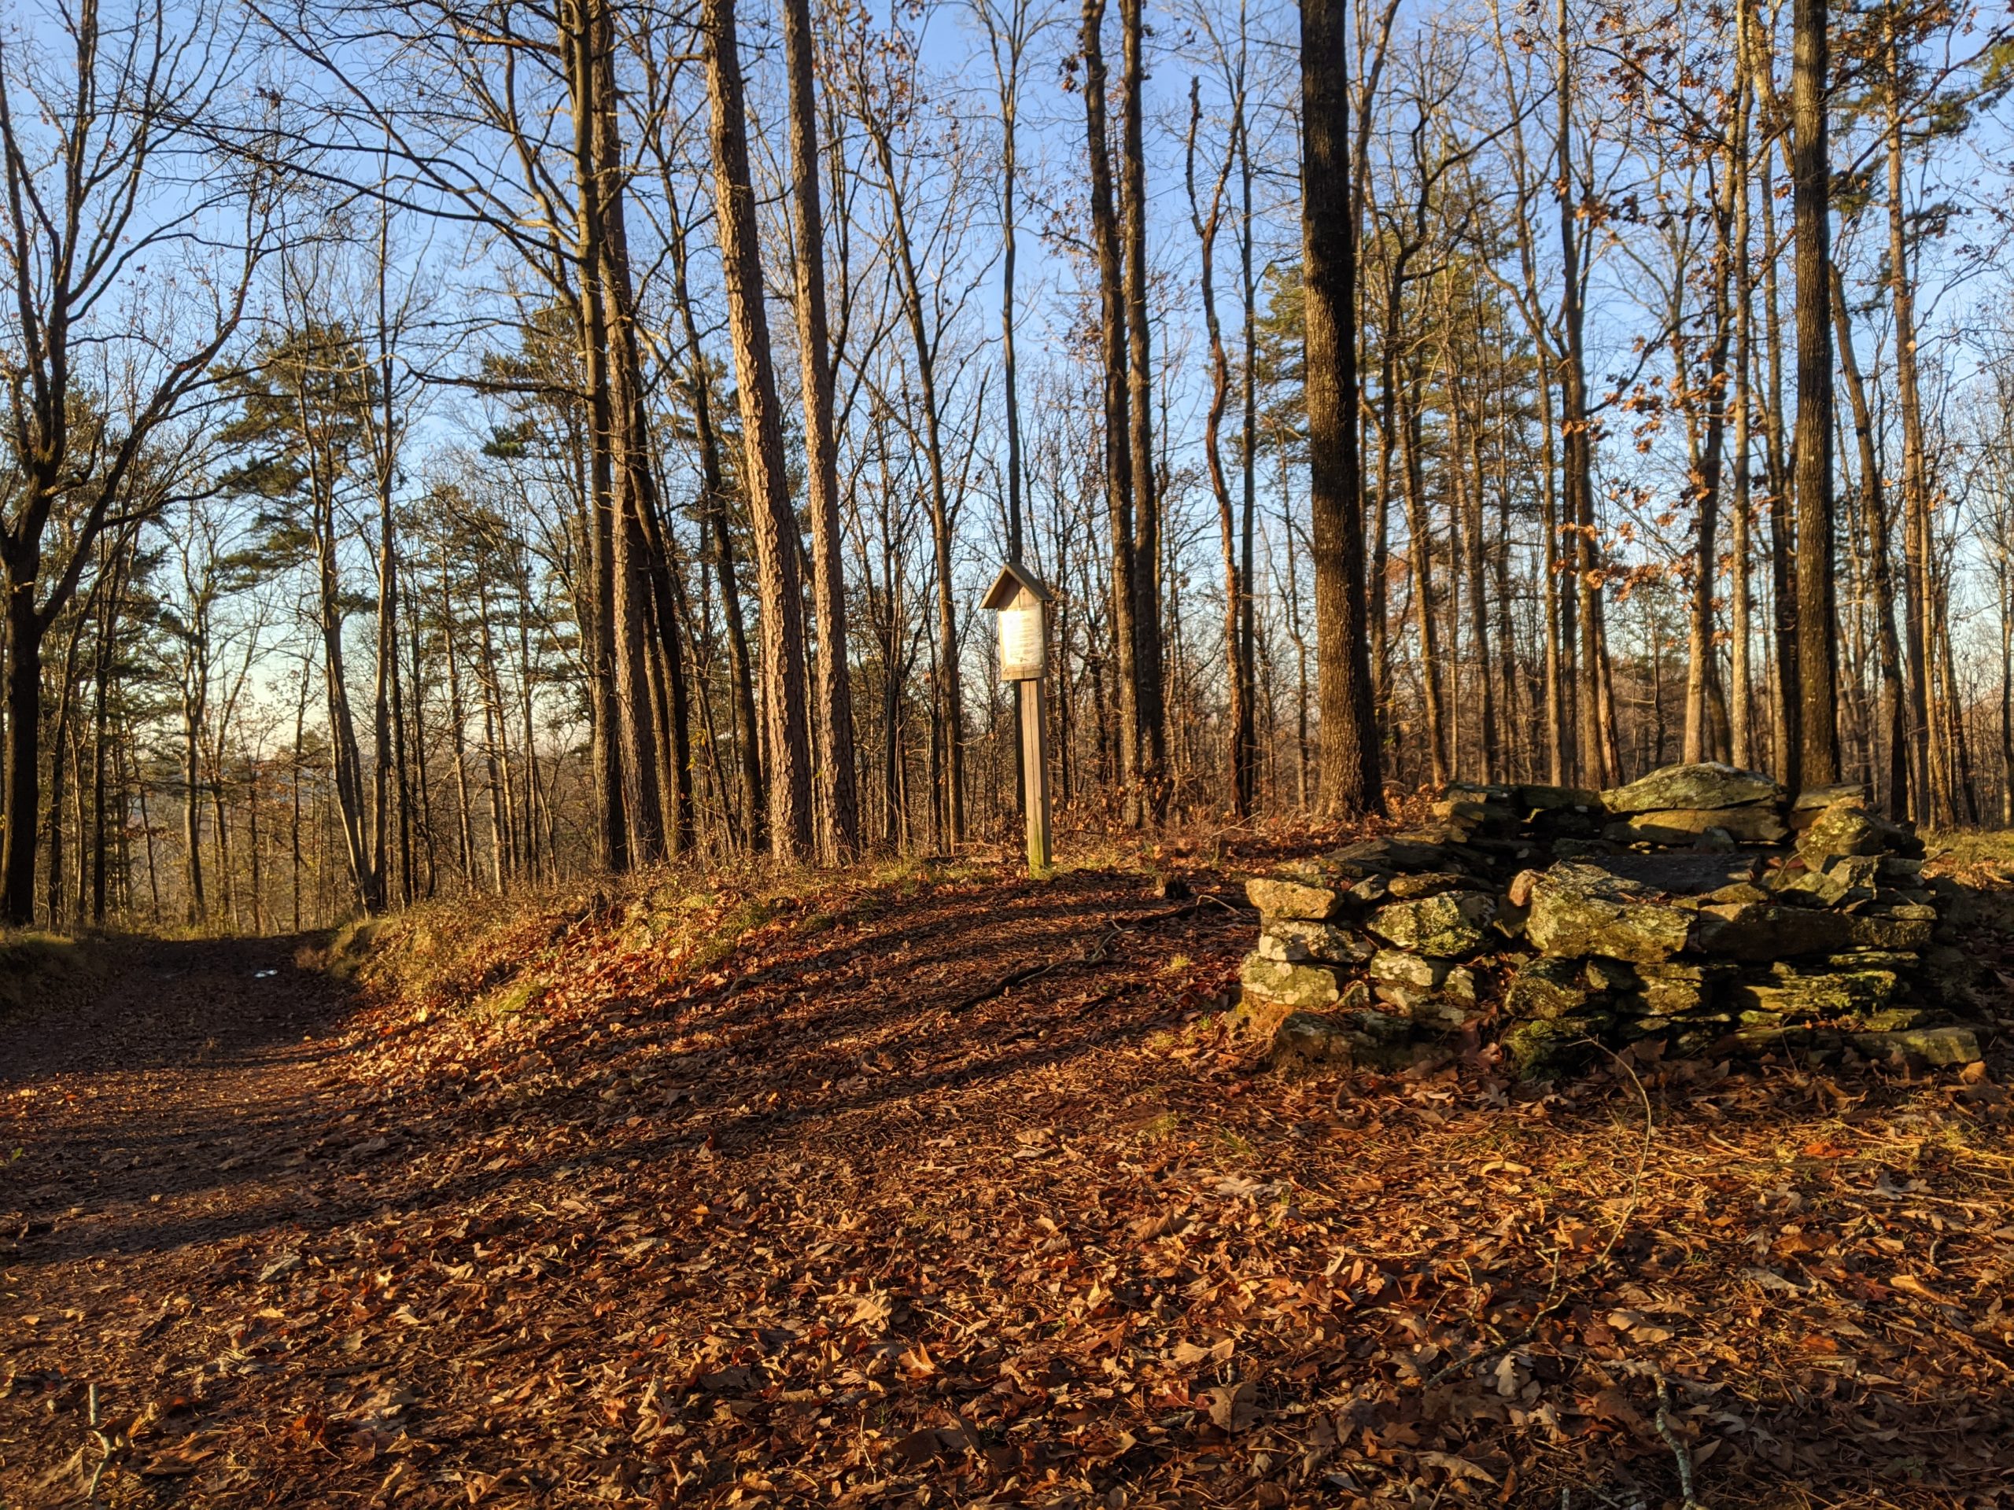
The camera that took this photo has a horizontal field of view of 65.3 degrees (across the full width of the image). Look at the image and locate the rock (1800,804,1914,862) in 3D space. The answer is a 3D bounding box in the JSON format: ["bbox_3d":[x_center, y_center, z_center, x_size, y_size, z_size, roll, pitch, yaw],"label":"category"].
[{"bbox_3d":[3.254,0.297,6.000,0.410,0.220,0.340,-1,1,10],"label":"rock"}]

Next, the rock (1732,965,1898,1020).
[{"bbox_3d":[2.762,0.811,5.380,0.510,0.160,0.320,-1,1,10],"label":"rock"}]

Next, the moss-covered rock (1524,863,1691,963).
[{"bbox_3d":[2.056,0.536,5.380,0.510,0.290,0.420,-1,1,8],"label":"moss-covered rock"}]

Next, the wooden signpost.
[{"bbox_3d":[0.088,-0.187,8.100,0.320,1.600,0.180,-2,1,21],"label":"wooden signpost"}]

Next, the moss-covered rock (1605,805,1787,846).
[{"bbox_3d":[2.965,0.304,6.750,0.753,0.184,0.450,-2,1,5],"label":"moss-covered rock"}]

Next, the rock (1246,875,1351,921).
[{"bbox_3d":[0.973,0.479,5.250,0.340,0.147,0.270,-2,1,5],"label":"rock"}]

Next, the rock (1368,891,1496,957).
[{"bbox_3d":[1.406,0.560,5.200,0.406,0.211,0.310,-2,1,5],"label":"rock"}]

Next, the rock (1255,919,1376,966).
[{"bbox_3d":[1.073,0.652,5.450,0.400,0.150,0.310,-1,1,3],"label":"rock"}]

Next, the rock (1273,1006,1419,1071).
[{"bbox_3d":[1.085,0.916,5.050,0.458,0.200,0.300,-2,1,5],"label":"rock"}]

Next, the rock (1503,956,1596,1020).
[{"bbox_3d":[1.834,0.783,5.300,0.280,0.190,0.280,-1,1,8],"label":"rock"}]

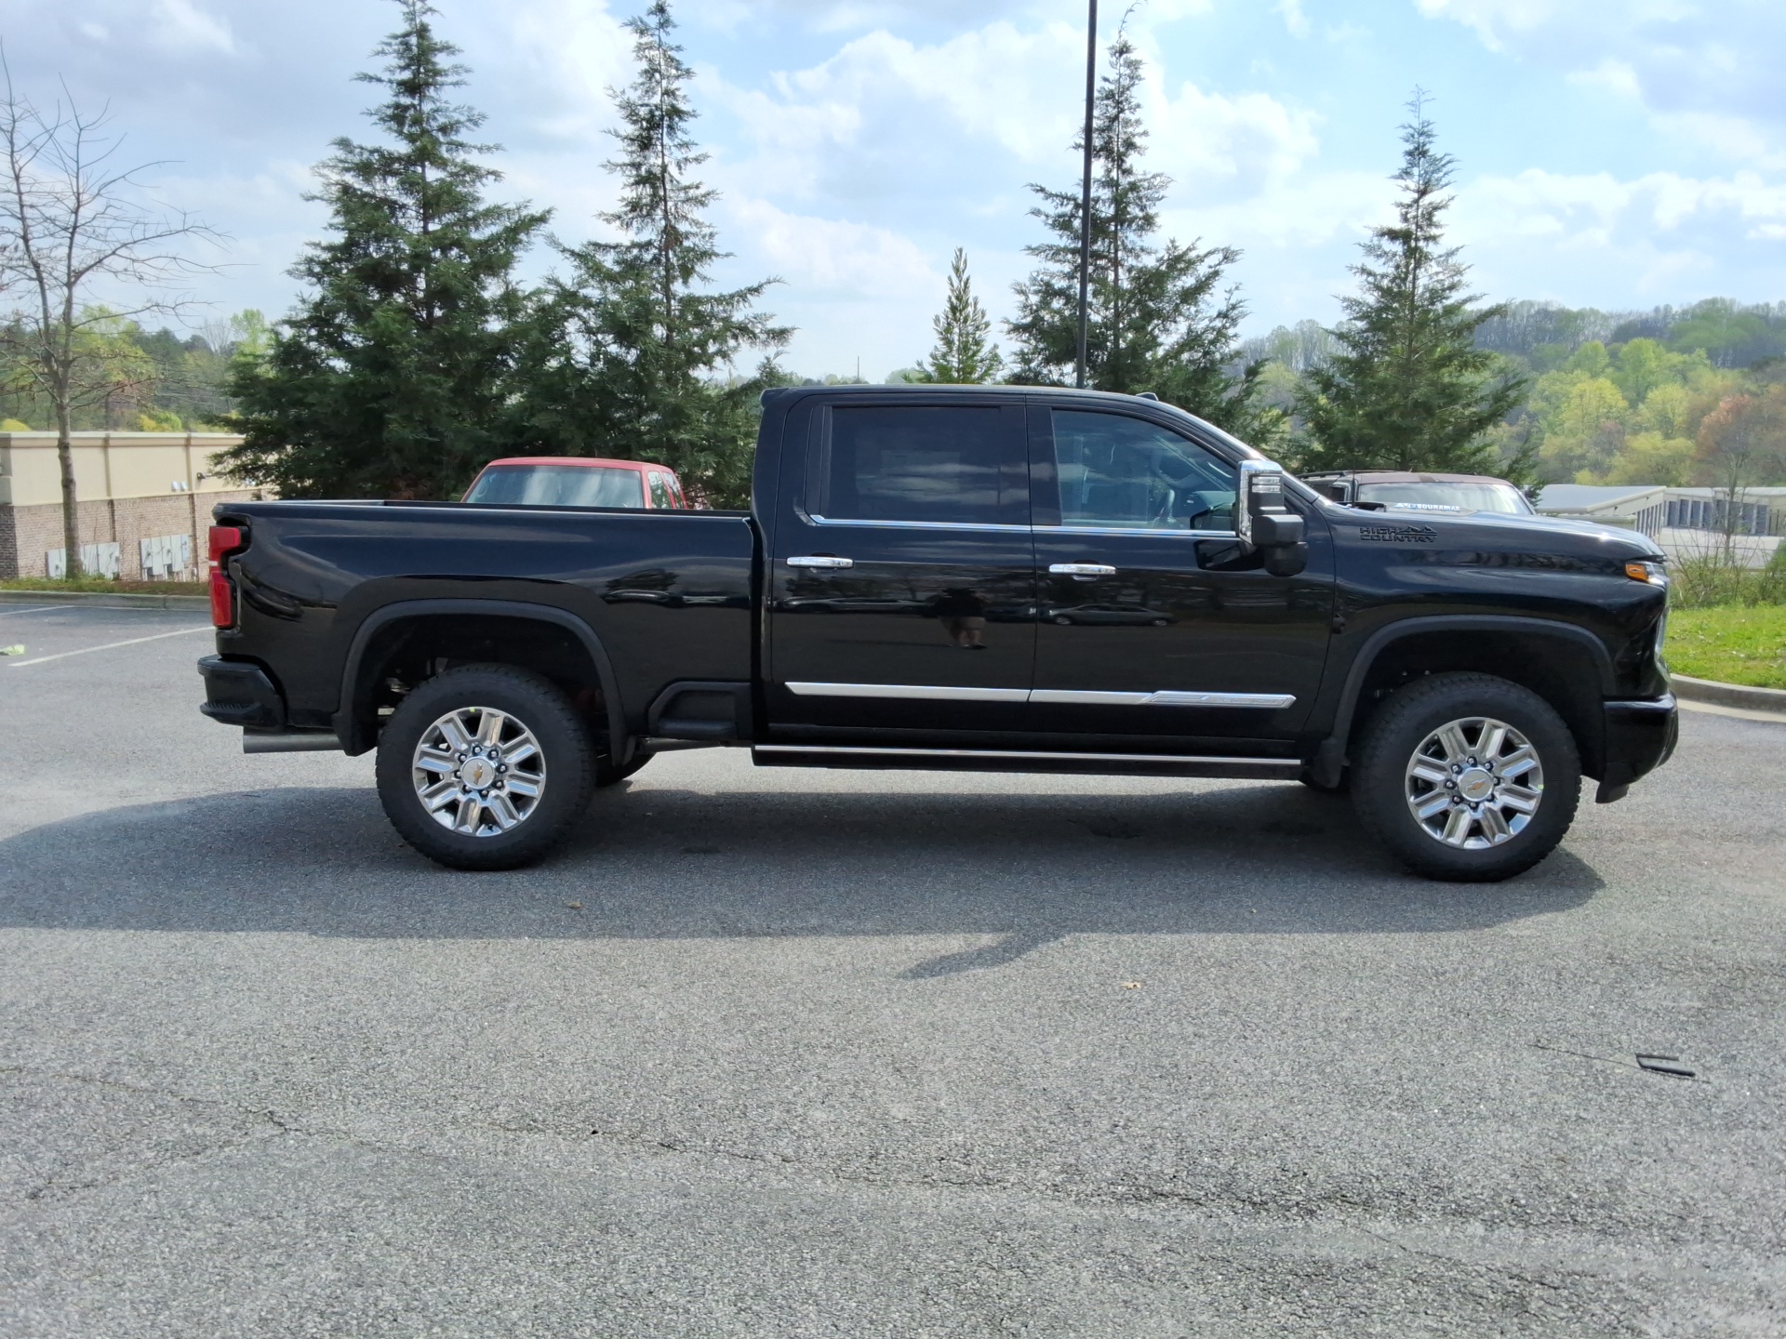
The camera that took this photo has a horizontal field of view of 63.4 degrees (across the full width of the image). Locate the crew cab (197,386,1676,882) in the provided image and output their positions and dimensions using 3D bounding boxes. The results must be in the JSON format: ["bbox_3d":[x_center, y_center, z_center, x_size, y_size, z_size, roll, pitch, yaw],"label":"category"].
[{"bbox_3d":[0.177,-0.285,6.761,6.350,2.030,2.200,1,8,1],"label":"crew cab"}]

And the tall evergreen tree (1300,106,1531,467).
[{"bbox_3d":[6.509,-3.939,18.023,3.200,6.230,3.200,0,8,0],"label":"tall evergreen tree"}]

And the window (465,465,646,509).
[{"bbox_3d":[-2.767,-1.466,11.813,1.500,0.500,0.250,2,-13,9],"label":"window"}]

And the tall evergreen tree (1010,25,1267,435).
[{"bbox_3d":[3.133,-4.431,18.361,3.600,7.068,3.600,0,8,0],"label":"tall evergreen tree"}]

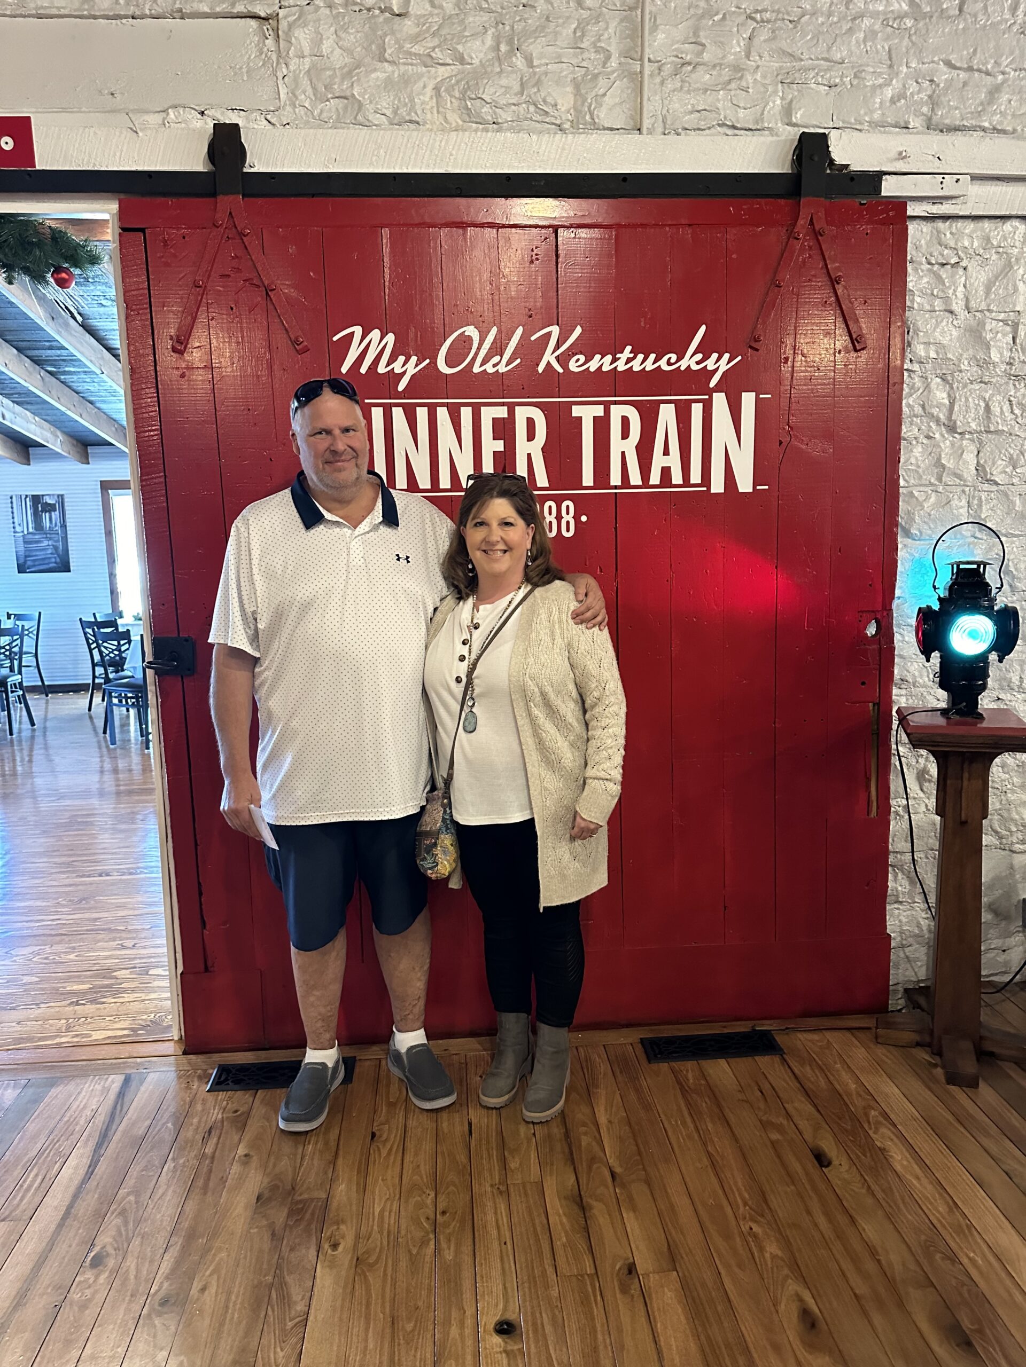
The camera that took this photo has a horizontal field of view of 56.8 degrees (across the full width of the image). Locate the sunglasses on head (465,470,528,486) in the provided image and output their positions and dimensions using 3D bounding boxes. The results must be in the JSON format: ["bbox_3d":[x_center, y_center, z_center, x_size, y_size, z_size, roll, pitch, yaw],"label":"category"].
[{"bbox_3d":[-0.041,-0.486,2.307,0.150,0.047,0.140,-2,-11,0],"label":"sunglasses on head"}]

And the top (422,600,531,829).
[{"bbox_3d":[-0.020,0.046,2.398,0.370,0.600,0.270,1,9,14],"label":"top"}]

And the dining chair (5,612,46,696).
[{"bbox_3d":[-5.112,-0.269,9.686,0.430,0.860,0.490,1,9,18],"label":"dining chair"}]

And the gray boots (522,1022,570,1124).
[{"bbox_3d":[0.099,0.989,2.516,0.100,0.215,0.260,0,9,10],"label":"gray boots"}]

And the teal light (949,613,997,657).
[{"bbox_3d":[1.189,-0.129,2.470,0.122,0.115,0.070,1,9,15],"label":"teal light"}]

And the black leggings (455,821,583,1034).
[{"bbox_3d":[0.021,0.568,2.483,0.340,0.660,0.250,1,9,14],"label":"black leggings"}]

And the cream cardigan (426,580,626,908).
[{"bbox_3d":[0.034,0.141,2.431,0.480,0.830,0.320,0,9,12],"label":"cream cardigan"}]

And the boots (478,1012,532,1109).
[{"bbox_3d":[-0.007,0.986,2.558,0.100,0.215,0.250,1,9,19],"label":"boots"}]

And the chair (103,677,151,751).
[{"bbox_3d":[-2.831,0.032,7.259,0.480,0.860,0.420,2,9,22],"label":"chair"}]

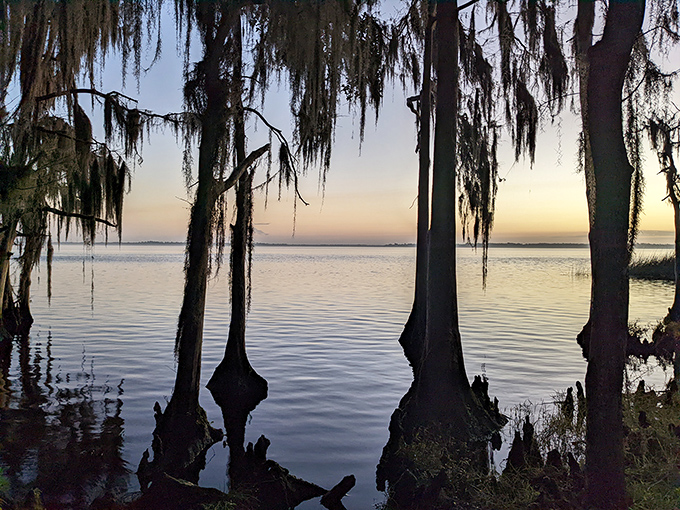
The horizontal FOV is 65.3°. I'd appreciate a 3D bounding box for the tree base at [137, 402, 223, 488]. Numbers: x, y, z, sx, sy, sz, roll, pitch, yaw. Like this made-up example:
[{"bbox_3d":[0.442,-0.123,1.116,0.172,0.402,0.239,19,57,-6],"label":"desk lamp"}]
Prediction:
[{"bbox_3d":[-1.340,1.590,4.450,0.690,0.680,0.620,0,1,0],"label":"tree base"}]

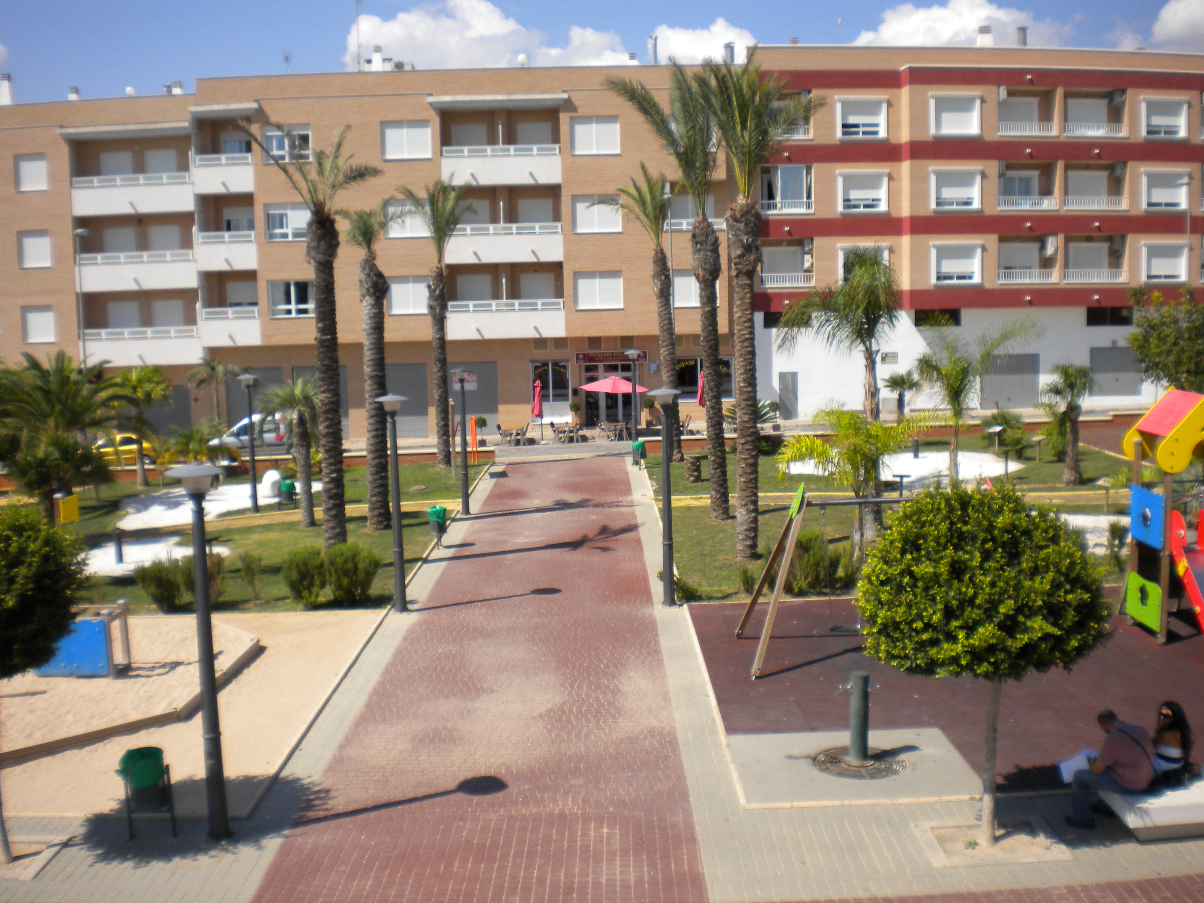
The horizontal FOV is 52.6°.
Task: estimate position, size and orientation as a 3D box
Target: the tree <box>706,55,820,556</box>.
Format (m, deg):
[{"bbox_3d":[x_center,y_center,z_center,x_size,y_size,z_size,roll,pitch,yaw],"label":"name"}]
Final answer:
[{"bbox_3d":[3.194,-2.851,24.246,2.350,9.900,2.350,-1,5,0],"label":"tree"}]

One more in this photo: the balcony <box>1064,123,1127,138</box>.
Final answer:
[{"bbox_3d":[20.250,-13.256,50.594,2.620,0.600,1.000,-2,7,-6],"label":"balcony"}]

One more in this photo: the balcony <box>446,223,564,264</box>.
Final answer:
[{"bbox_3d":[-3.898,-8.369,49.295,4.680,1.580,1.400,-1,7,0],"label":"balcony"}]

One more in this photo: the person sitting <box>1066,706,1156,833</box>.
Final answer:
[{"bbox_3d":[4.645,2.946,11.222,0.850,1.160,0.580,4,8,42],"label":"person sitting"}]

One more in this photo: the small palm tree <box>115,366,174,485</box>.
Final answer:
[{"bbox_3d":[-13.980,-0.776,36.920,1.900,3.665,1.900,-1,6,0],"label":"small palm tree"}]

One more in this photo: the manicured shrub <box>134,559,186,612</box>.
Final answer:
[{"bbox_3d":[-7.915,2.406,22.145,0.920,0.800,0.880,-1,7,0],"label":"manicured shrub"}]

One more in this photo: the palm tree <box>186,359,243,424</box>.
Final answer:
[{"bbox_3d":[-11.652,-0.952,37.102,1.903,3.741,1.903,-1,7,0],"label":"palm tree"}]

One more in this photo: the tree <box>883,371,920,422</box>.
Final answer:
[{"bbox_3d":[10.158,-1.447,41.275,1.400,2.450,1.400,-1,5,0],"label":"tree"}]

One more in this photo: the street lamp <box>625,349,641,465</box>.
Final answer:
[{"bbox_3d":[1.034,-1.469,40.246,0.560,3.700,0.560,-1,5,0],"label":"street lamp"}]

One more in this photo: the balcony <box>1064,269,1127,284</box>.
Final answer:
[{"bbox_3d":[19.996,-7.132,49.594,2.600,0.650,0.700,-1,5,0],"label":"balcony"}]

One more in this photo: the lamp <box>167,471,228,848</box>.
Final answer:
[{"bbox_3d":[-3.775,1.926,11.678,0.580,3.700,0.580,-1,5,0],"label":"lamp"}]

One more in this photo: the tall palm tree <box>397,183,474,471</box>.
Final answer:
[{"bbox_3d":[-5.219,-4.031,39.082,2.448,9.255,2.448,-1,7,0],"label":"tall palm tree"}]

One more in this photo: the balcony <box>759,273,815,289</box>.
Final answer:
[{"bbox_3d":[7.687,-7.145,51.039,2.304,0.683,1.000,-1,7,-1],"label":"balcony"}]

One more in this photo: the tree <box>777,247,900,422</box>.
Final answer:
[{"bbox_3d":[5.301,-1.293,26.199,2.650,6.117,2.650,-1,6,0],"label":"tree"}]

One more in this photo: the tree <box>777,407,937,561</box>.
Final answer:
[{"bbox_3d":[4.870,0.663,23.136,3.170,3.035,3.000,-1,7,0],"label":"tree"}]

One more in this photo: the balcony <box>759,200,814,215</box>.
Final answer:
[{"bbox_3d":[7.529,-9.973,49.894,2.250,0.650,0.700,-1,5,0],"label":"balcony"}]

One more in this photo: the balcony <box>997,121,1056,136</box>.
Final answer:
[{"bbox_3d":[17.319,-13.254,50.294,2.400,0.580,1.000,-2,7,-6],"label":"balcony"}]

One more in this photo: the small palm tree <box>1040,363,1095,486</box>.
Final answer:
[{"bbox_3d":[12.761,-0.746,33.239,1.500,3.300,1.500,-1,7,0],"label":"small palm tree"}]

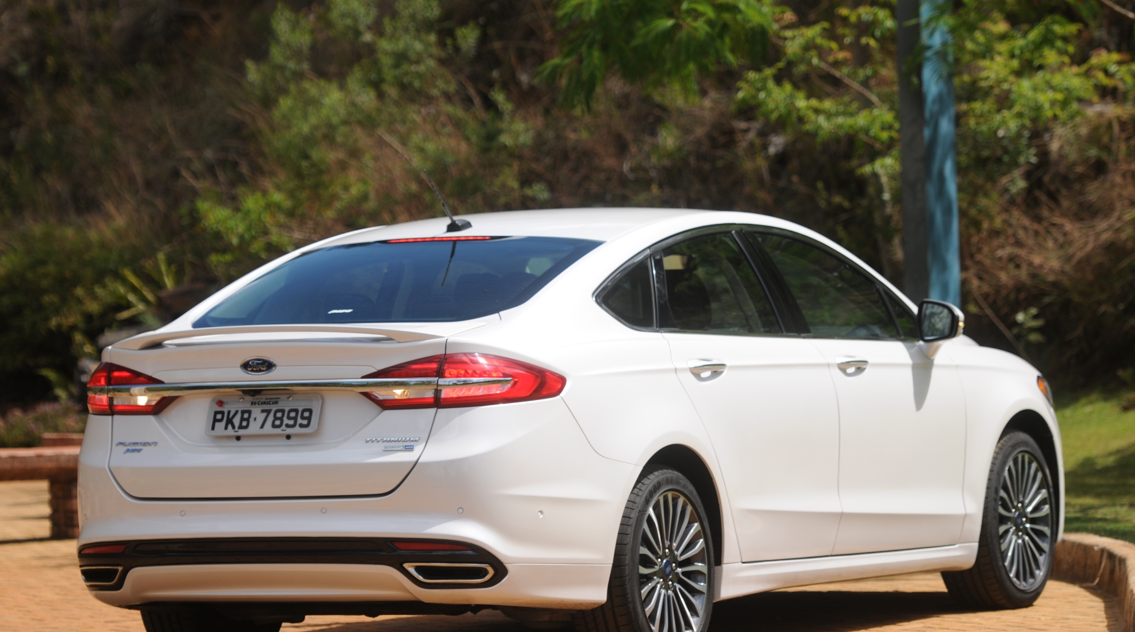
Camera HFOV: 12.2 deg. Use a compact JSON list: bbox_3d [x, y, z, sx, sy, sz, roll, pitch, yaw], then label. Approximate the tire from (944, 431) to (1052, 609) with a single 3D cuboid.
[{"bbox_3d":[1.558,0.744,19.358,0.235,0.660,0.665,-2,0,28],"label":"tire"}]

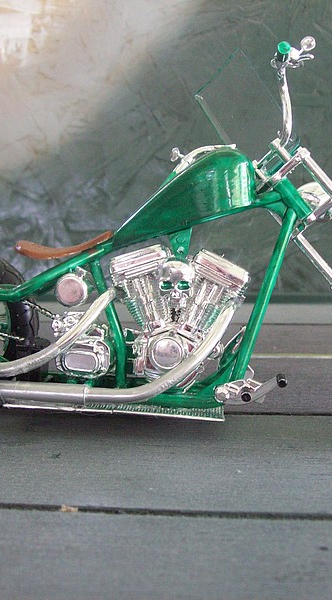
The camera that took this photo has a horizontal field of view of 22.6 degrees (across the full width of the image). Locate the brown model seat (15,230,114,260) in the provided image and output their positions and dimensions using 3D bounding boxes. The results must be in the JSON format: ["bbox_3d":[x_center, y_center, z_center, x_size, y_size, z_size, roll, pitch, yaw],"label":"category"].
[{"bbox_3d":[-0.032,-0.017,0.264,0.032,0.008,0.020,1,7,10],"label":"brown model seat"}]

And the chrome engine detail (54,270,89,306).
[{"bbox_3d":[-0.029,-0.004,0.259,0.010,0.012,0.007,1,7,10],"label":"chrome engine detail"}]

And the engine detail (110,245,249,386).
[{"bbox_3d":[0.004,0.005,0.257,0.043,0.044,0.028,1,7,10],"label":"engine detail"}]

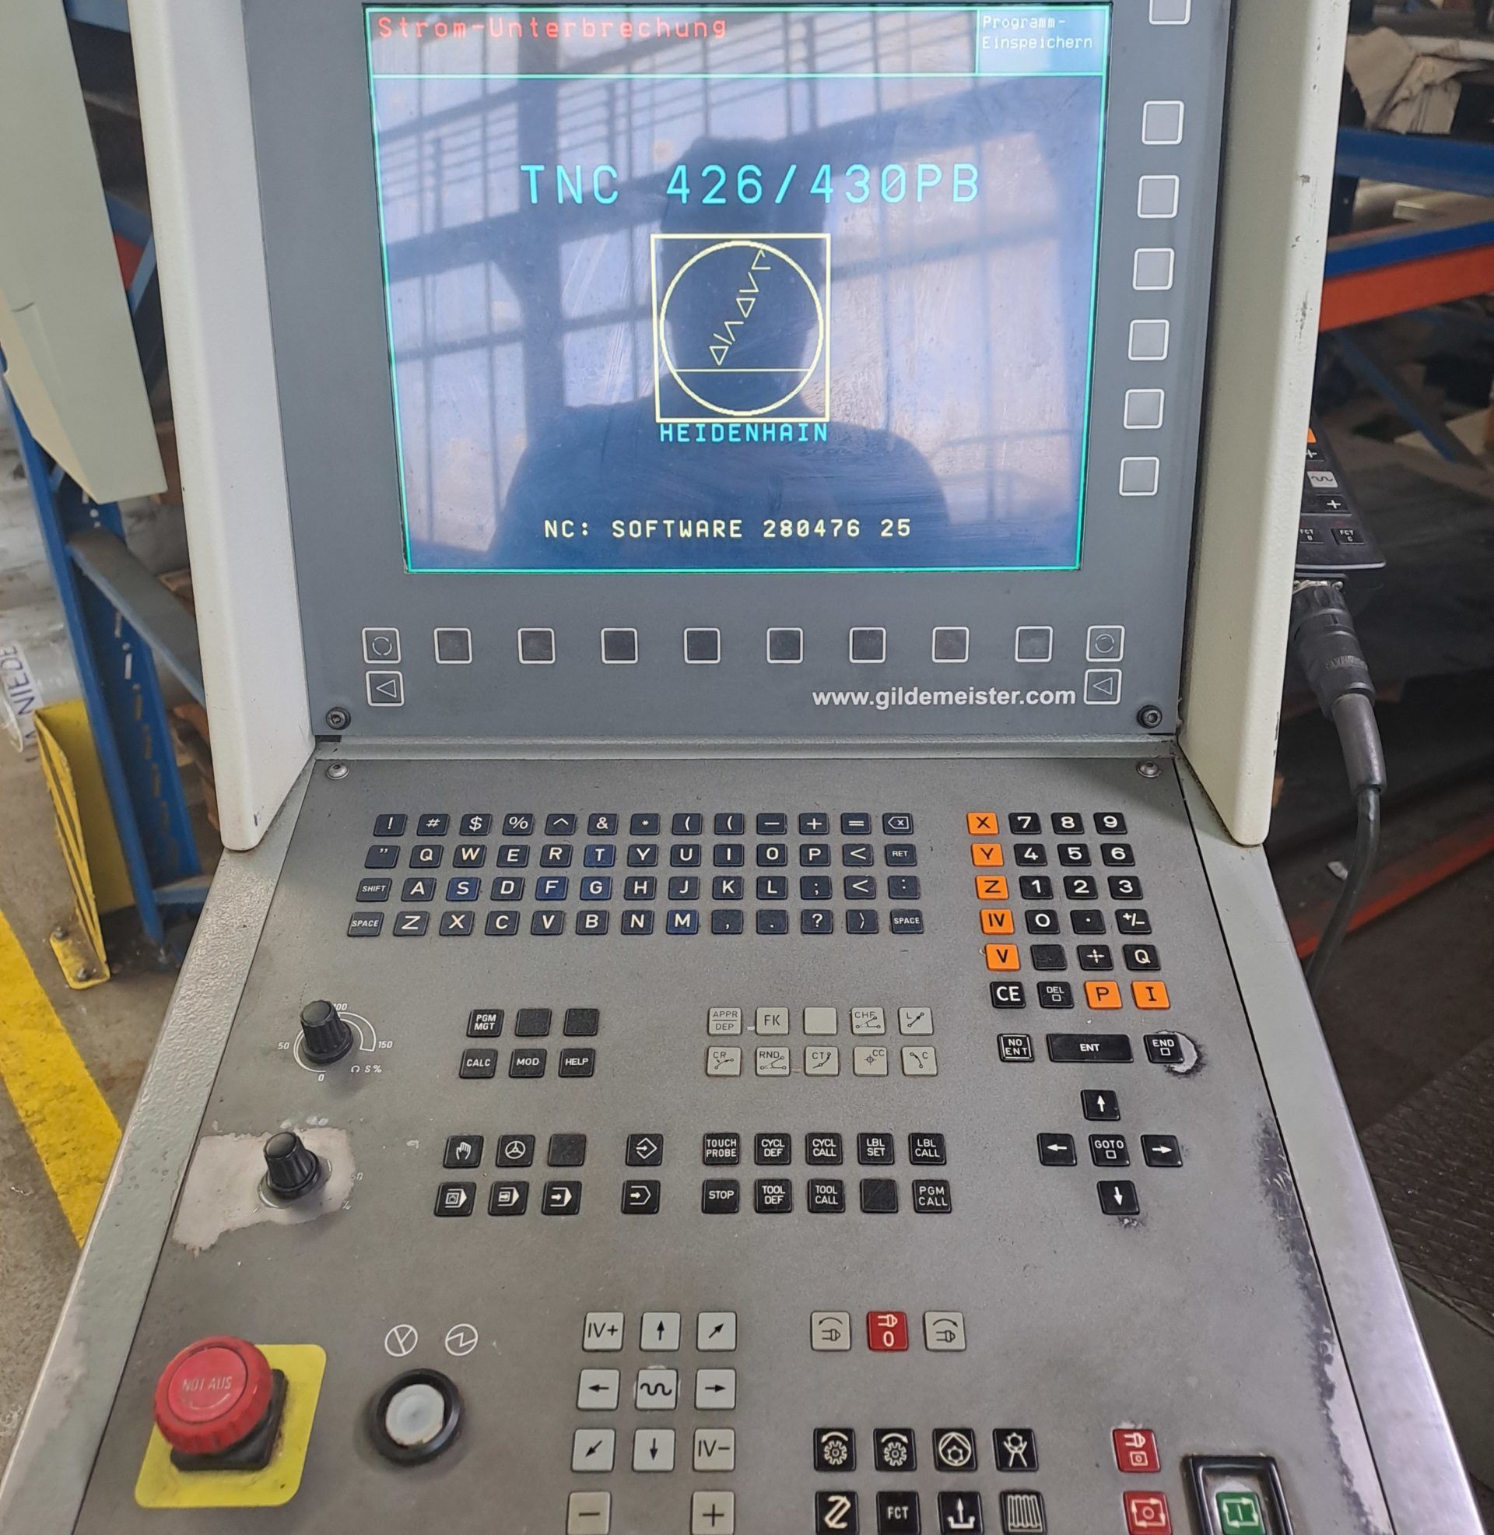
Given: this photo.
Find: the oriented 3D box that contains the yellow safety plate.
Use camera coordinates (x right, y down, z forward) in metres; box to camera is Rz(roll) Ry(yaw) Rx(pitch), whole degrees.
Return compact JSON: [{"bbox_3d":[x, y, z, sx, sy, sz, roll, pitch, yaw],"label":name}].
[{"bbox_3d":[-0.165,0.210,0.462,0.052,0.002,0.051,0,45,1],"label":"yellow safety plate"}]

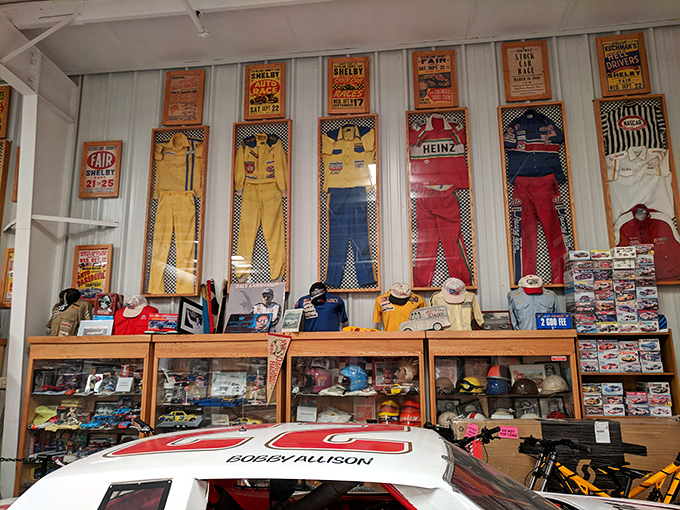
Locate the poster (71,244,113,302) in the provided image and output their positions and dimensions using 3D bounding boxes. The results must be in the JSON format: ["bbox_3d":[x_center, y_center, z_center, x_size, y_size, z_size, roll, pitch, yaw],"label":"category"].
[{"bbox_3d":[-2.630,0.209,5.422,0.435,0.626,0.030,-2,-11,8],"label":"poster"}]

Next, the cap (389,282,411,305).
[{"bbox_3d":[0.538,0.348,4.581,0.195,0.140,0.250,-2,31,11],"label":"cap"}]

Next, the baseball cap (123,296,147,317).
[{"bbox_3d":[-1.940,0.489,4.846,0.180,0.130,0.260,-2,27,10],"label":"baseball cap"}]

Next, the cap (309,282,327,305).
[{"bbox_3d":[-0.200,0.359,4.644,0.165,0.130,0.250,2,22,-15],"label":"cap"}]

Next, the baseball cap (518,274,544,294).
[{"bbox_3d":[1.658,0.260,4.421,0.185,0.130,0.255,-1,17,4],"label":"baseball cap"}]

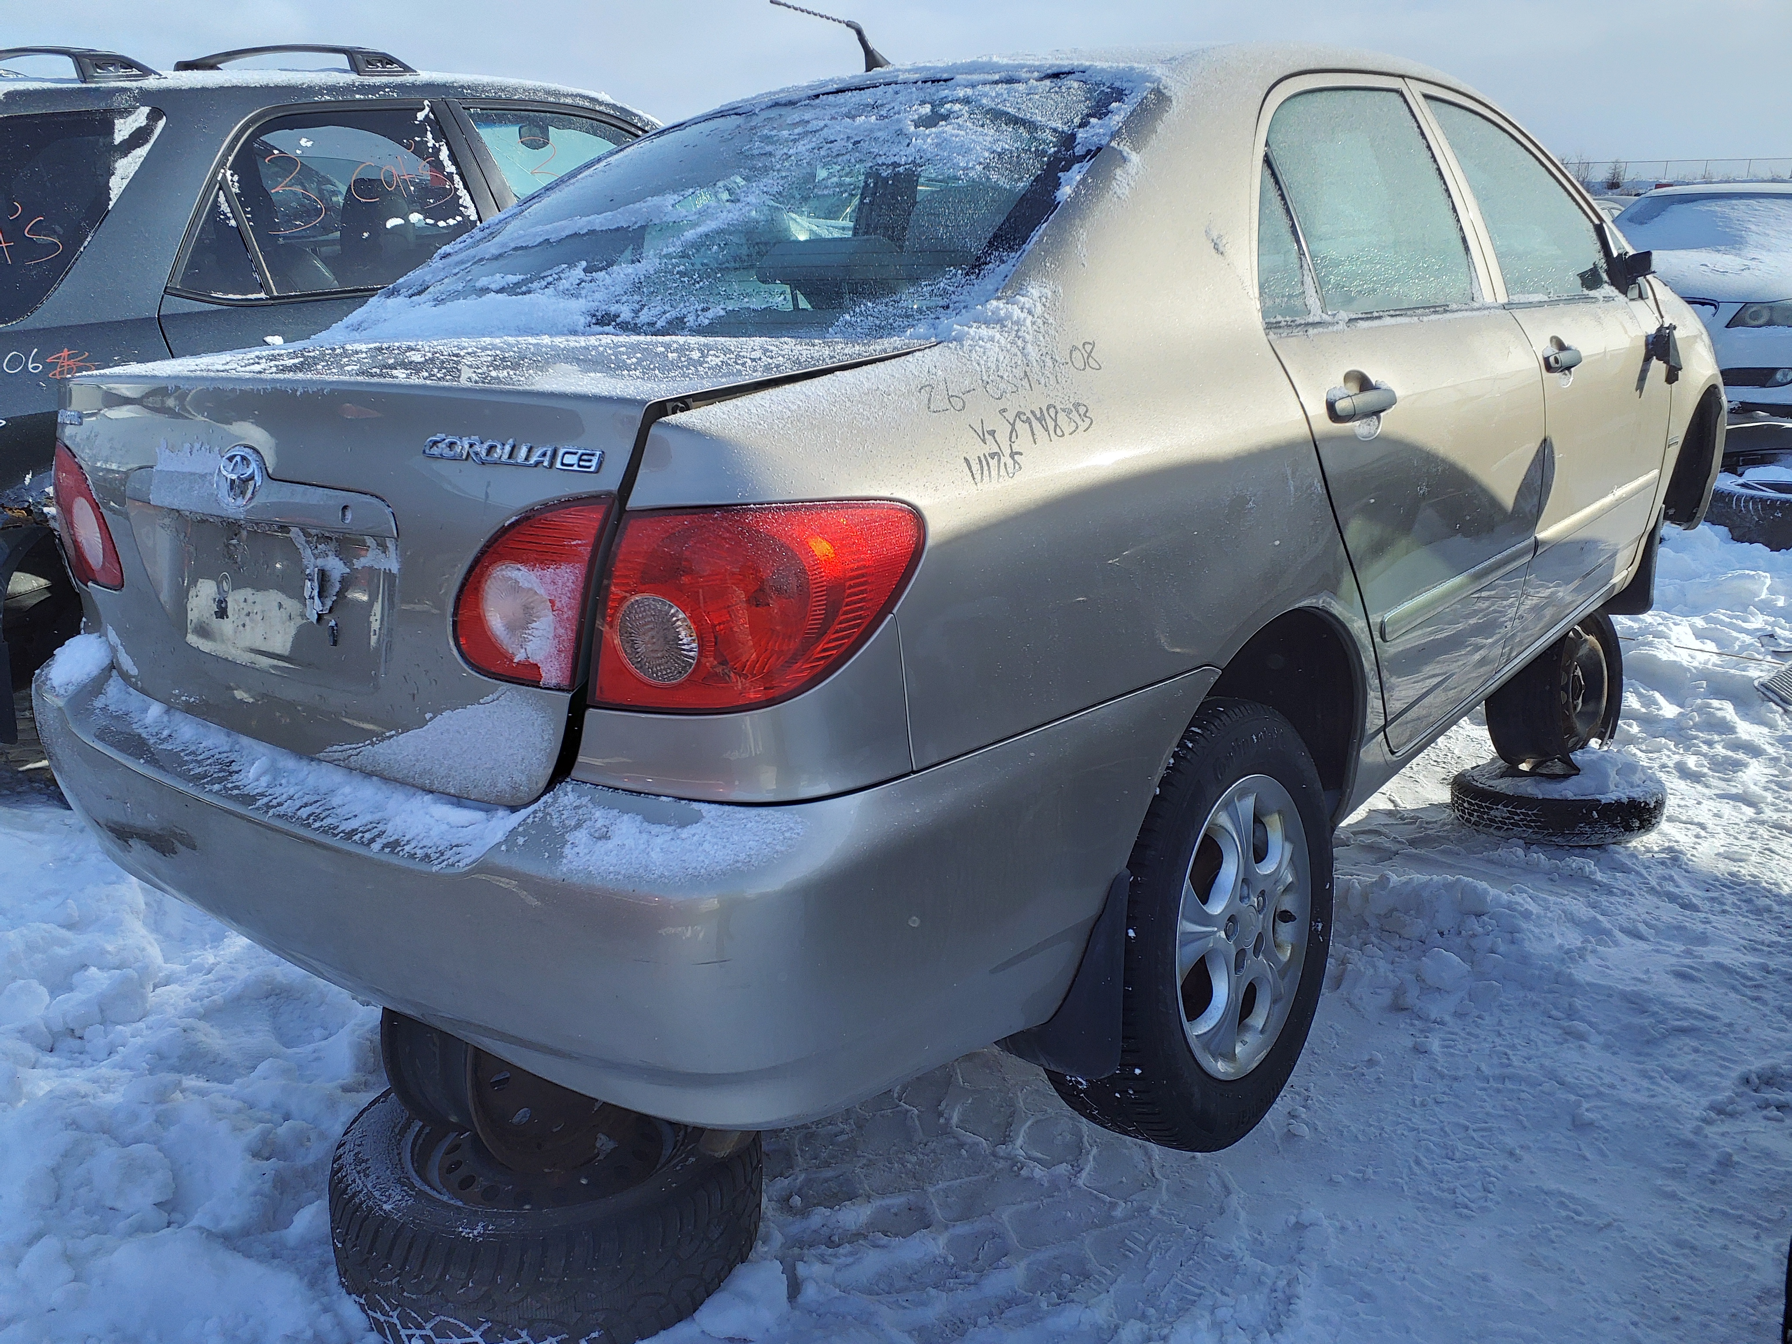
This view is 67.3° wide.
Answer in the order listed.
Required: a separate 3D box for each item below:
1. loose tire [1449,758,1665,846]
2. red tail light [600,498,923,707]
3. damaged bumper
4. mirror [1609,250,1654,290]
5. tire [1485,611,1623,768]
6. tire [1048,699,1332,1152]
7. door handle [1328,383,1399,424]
[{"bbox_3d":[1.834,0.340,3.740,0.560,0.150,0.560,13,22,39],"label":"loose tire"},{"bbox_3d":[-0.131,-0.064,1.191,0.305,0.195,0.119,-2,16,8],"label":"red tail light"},{"bbox_3d":[-0.541,0.157,1.865,1.690,0.380,0.840,9,20,40],"label":"damaged bumper"},{"bbox_3d":[1.694,-0.922,3.104,0.115,0.095,0.095,9,20,40],"label":"mirror"},{"bbox_3d":[1.693,0.026,3.459,0.185,0.435,0.435,-1,12,45],"label":"tire"},{"bbox_3d":[0.413,0.340,1.883,0.198,0.626,0.626,3,16,40],"label":"tire"},{"bbox_3d":[0.654,-0.380,1.883,0.050,0.047,0.225,9,20,40],"label":"door handle"}]

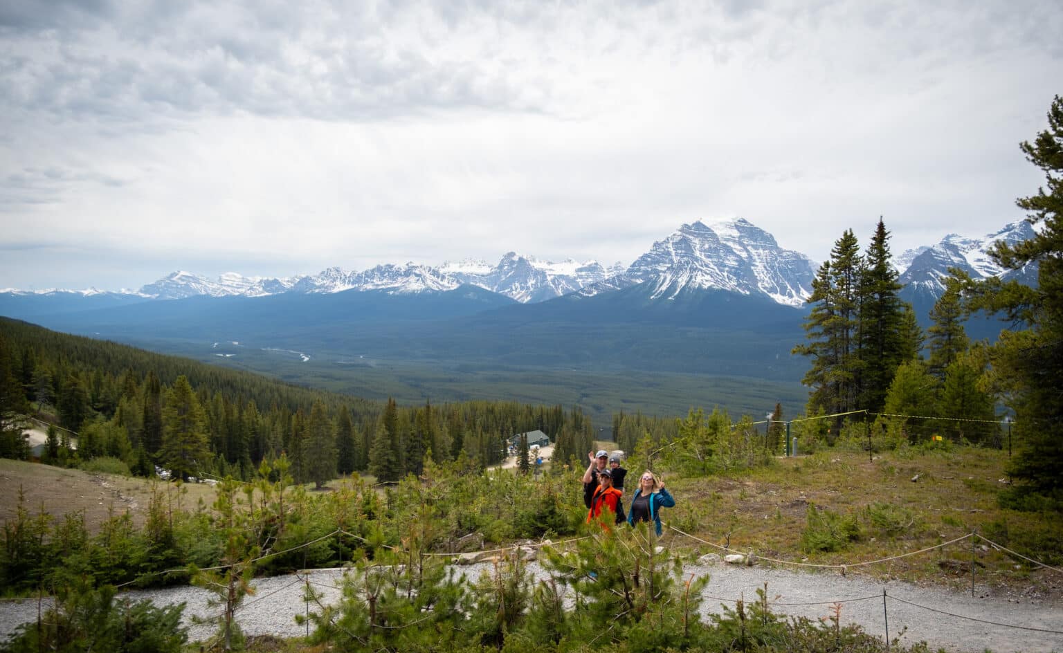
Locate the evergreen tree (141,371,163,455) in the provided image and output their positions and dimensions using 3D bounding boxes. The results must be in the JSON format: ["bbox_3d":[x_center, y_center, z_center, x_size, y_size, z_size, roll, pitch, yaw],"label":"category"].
[{"bbox_3d":[-41.729,10.014,78.000,2.380,10.330,2.380,0,2,0],"label":"evergreen tree"}]

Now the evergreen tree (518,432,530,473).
[{"bbox_3d":[-1.582,26.908,150.000,2.640,9.500,2.640,0,2,0],"label":"evergreen tree"}]

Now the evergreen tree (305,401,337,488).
[{"bbox_3d":[-20.796,11.572,70.000,3.280,8.860,3.280,0,2,0],"label":"evergreen tree"}]

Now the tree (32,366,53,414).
[{"bbox_3d":[-63.450,8.252,92.000,2.800,6.150,2.800,0,2,0],"label":"tree"}]

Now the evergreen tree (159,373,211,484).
[{"bbox_3d":[-30.371,8.905,62.000,4.430,9.380,4.430,0,2,0],"label":"evergreen tree"}]

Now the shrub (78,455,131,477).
[{"bbox_3d":[-36.072,11.819,60.000,4.570,1.830,3.600,0,2,0],"label":"shrub"}]

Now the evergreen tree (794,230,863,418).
[{"bbox_3d":[10.893,0.259,26.000,2.560,7.650,2.560,0,2,0],"label":"evergreen tree"}]

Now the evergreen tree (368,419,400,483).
[{"bbox_3d":[-15.306,13.101,74.000,3.300,6.590,3.300,0,2,0],"label":"evergreen tree"}]

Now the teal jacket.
[{"bbox_3d":[1.715,2.655,10.200,0.660,0.680,0.380,0,2,14],"label":"teal jacket"}]

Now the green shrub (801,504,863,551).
[{"bbox_3d":[4.647,3.121,11.000,0.950,0.720,0.910,0,2,0],"label":"green shrub"}]

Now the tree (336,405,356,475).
[{"bbox_3d":[-21.952,13.493,84.000,2.460,8.270,2.460,0,2,0],"label":"tree"}]

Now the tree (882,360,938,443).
[{"bbox_3d":[11.490,2.332,21.500,1.690,2.650,1.690,0,2,0],"label":"tree"}]

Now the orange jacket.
[{"bbox_3d":[1.052,2.595,10.200,0.500,0.680,0.360,1,2,25],"label":"orange jacket"}]

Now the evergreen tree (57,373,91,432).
[{"bbox_3d":[-54.837,9.119,85.000,3.980,7.080,3.980,0,2,0],"label":"evergreen tree"}]

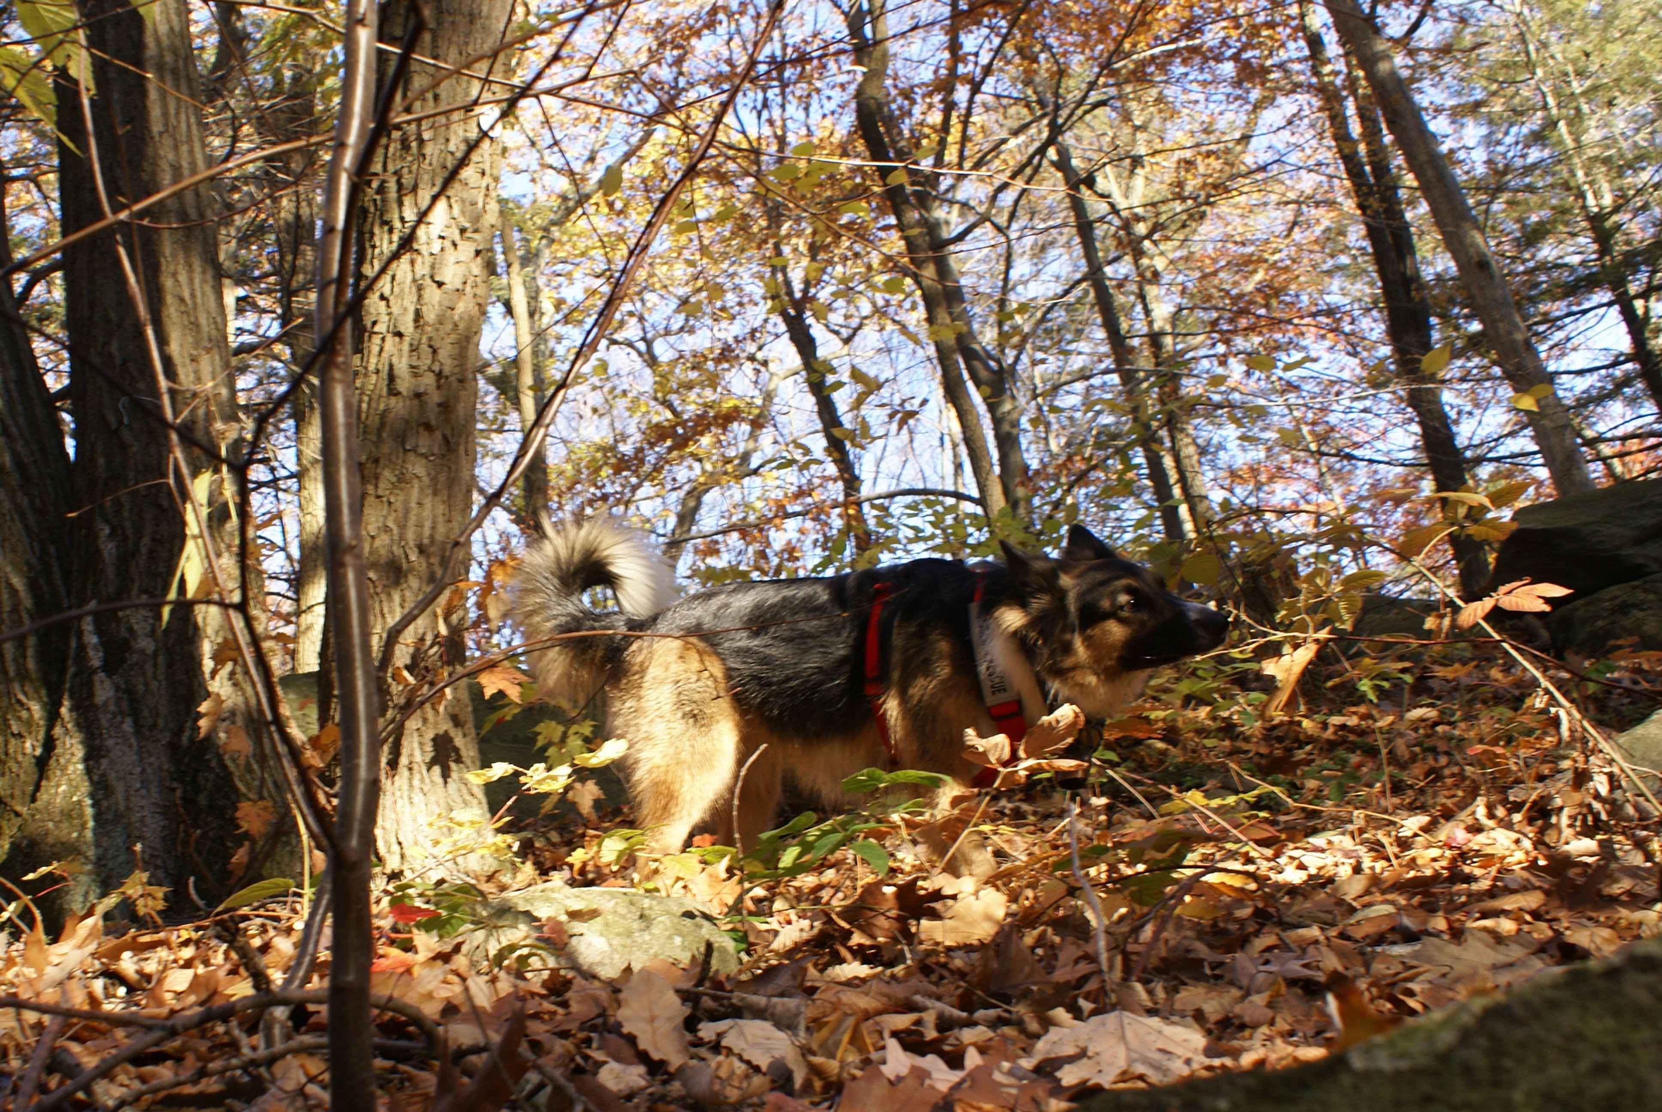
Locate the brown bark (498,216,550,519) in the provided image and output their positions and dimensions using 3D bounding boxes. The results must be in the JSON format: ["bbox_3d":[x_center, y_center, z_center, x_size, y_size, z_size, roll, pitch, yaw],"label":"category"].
[{"bbox_3d":[-1.929,-1.205,7.800,0.130,2.032,0.130,-6,-8,-13],"label":"brown bark"}]

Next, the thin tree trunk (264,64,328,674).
[{"bbox_3d":[-2.656,-0.994,6.300,0.184,3.178,0.184,-1,-8,-23],"label":"thin tree trunk"}]

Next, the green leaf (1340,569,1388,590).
[{"bbox_3d":[0.897,0.039,2.100,0.083,0.035,0.050,-10,-10,23],"label":"green leaf"}]

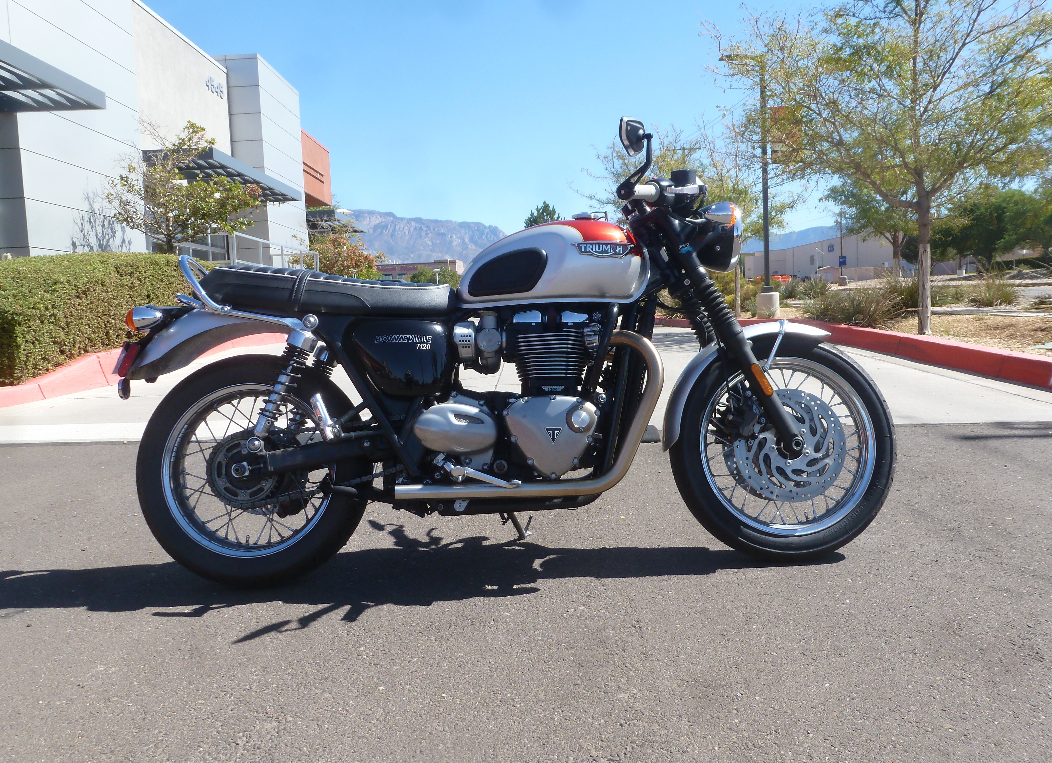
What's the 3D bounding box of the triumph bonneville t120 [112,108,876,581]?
[{"bbox_3d":[-0.048,-0.023,2.192,2.120,1.105,0.880,-3,-5,-1],"label":"triumph bonneville t120"}]

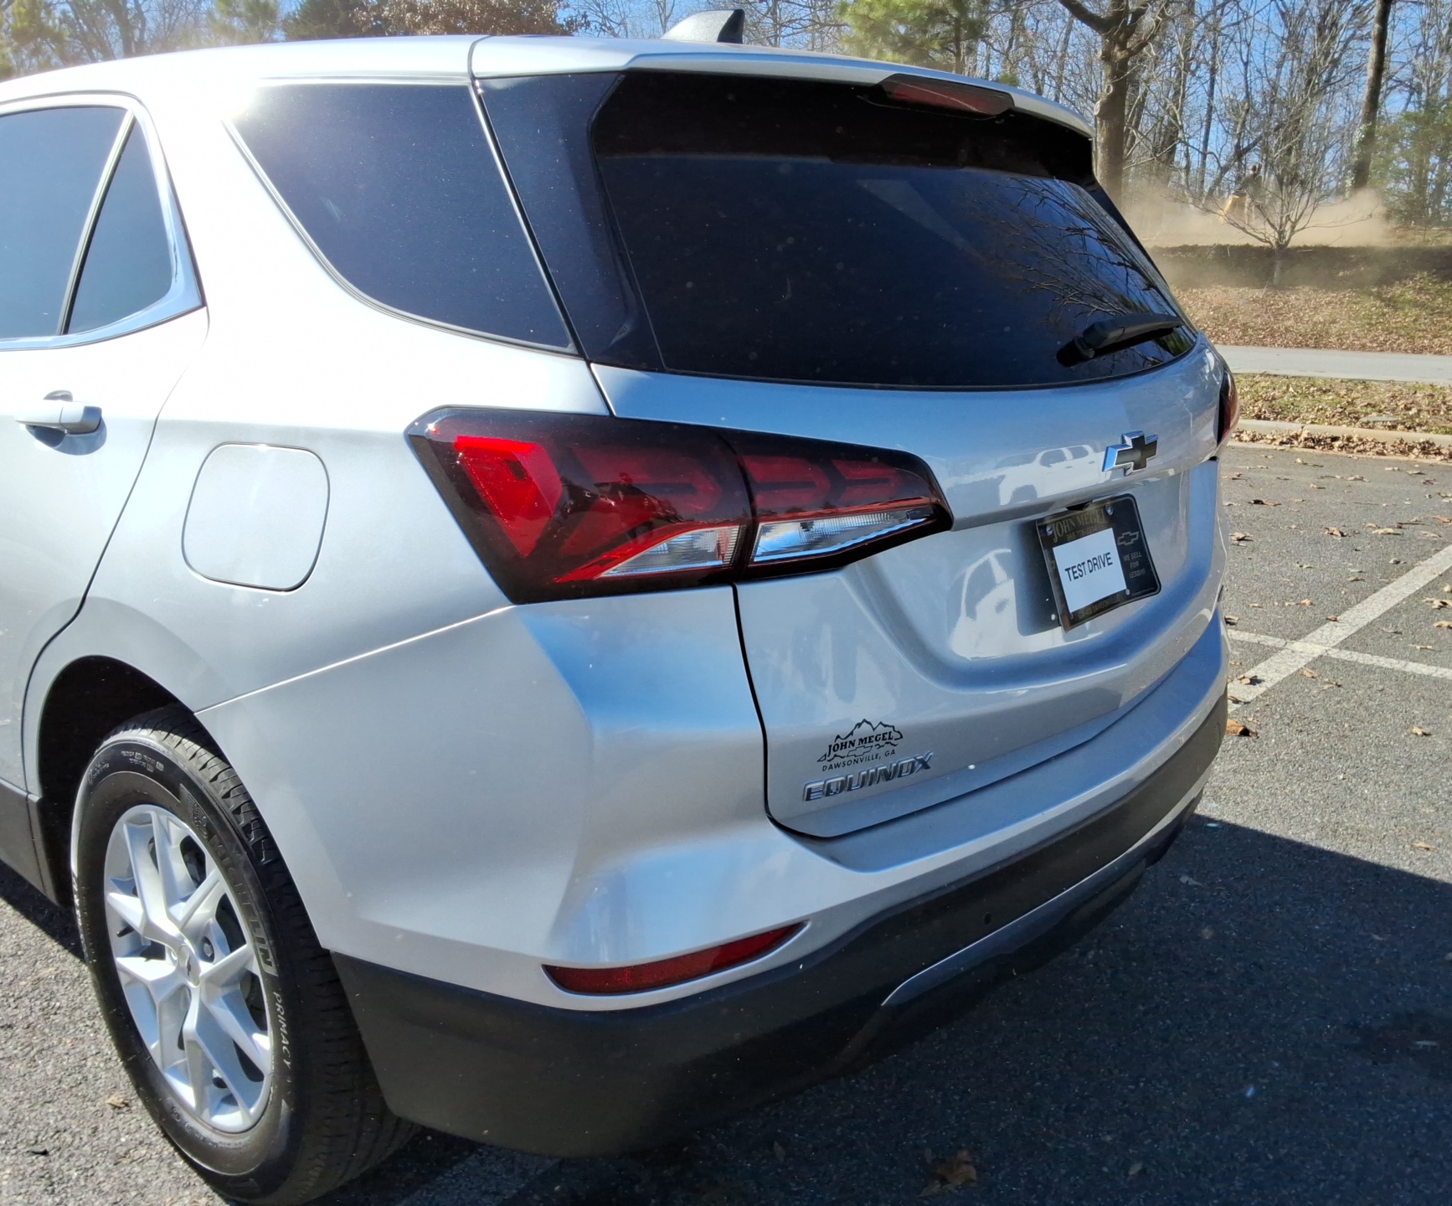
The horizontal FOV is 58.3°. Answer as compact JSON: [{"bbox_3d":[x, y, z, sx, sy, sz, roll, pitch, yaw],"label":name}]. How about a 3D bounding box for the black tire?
[{"bbox_3d":[-0.699,0.487,1.896,0.720,0.720,0.230,12,19,39],"label":"black tire"}]

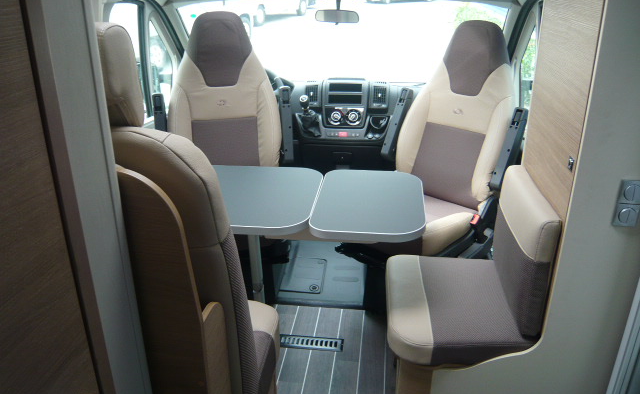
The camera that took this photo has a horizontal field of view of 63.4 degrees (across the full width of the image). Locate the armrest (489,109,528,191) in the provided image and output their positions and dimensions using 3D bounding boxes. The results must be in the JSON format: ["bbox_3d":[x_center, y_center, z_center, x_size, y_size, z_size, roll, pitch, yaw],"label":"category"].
[{"bbox_3d":[0.792,-0.202,2.185,0.055,0.345,0.070,21,8,43],"label":"armrest"}]

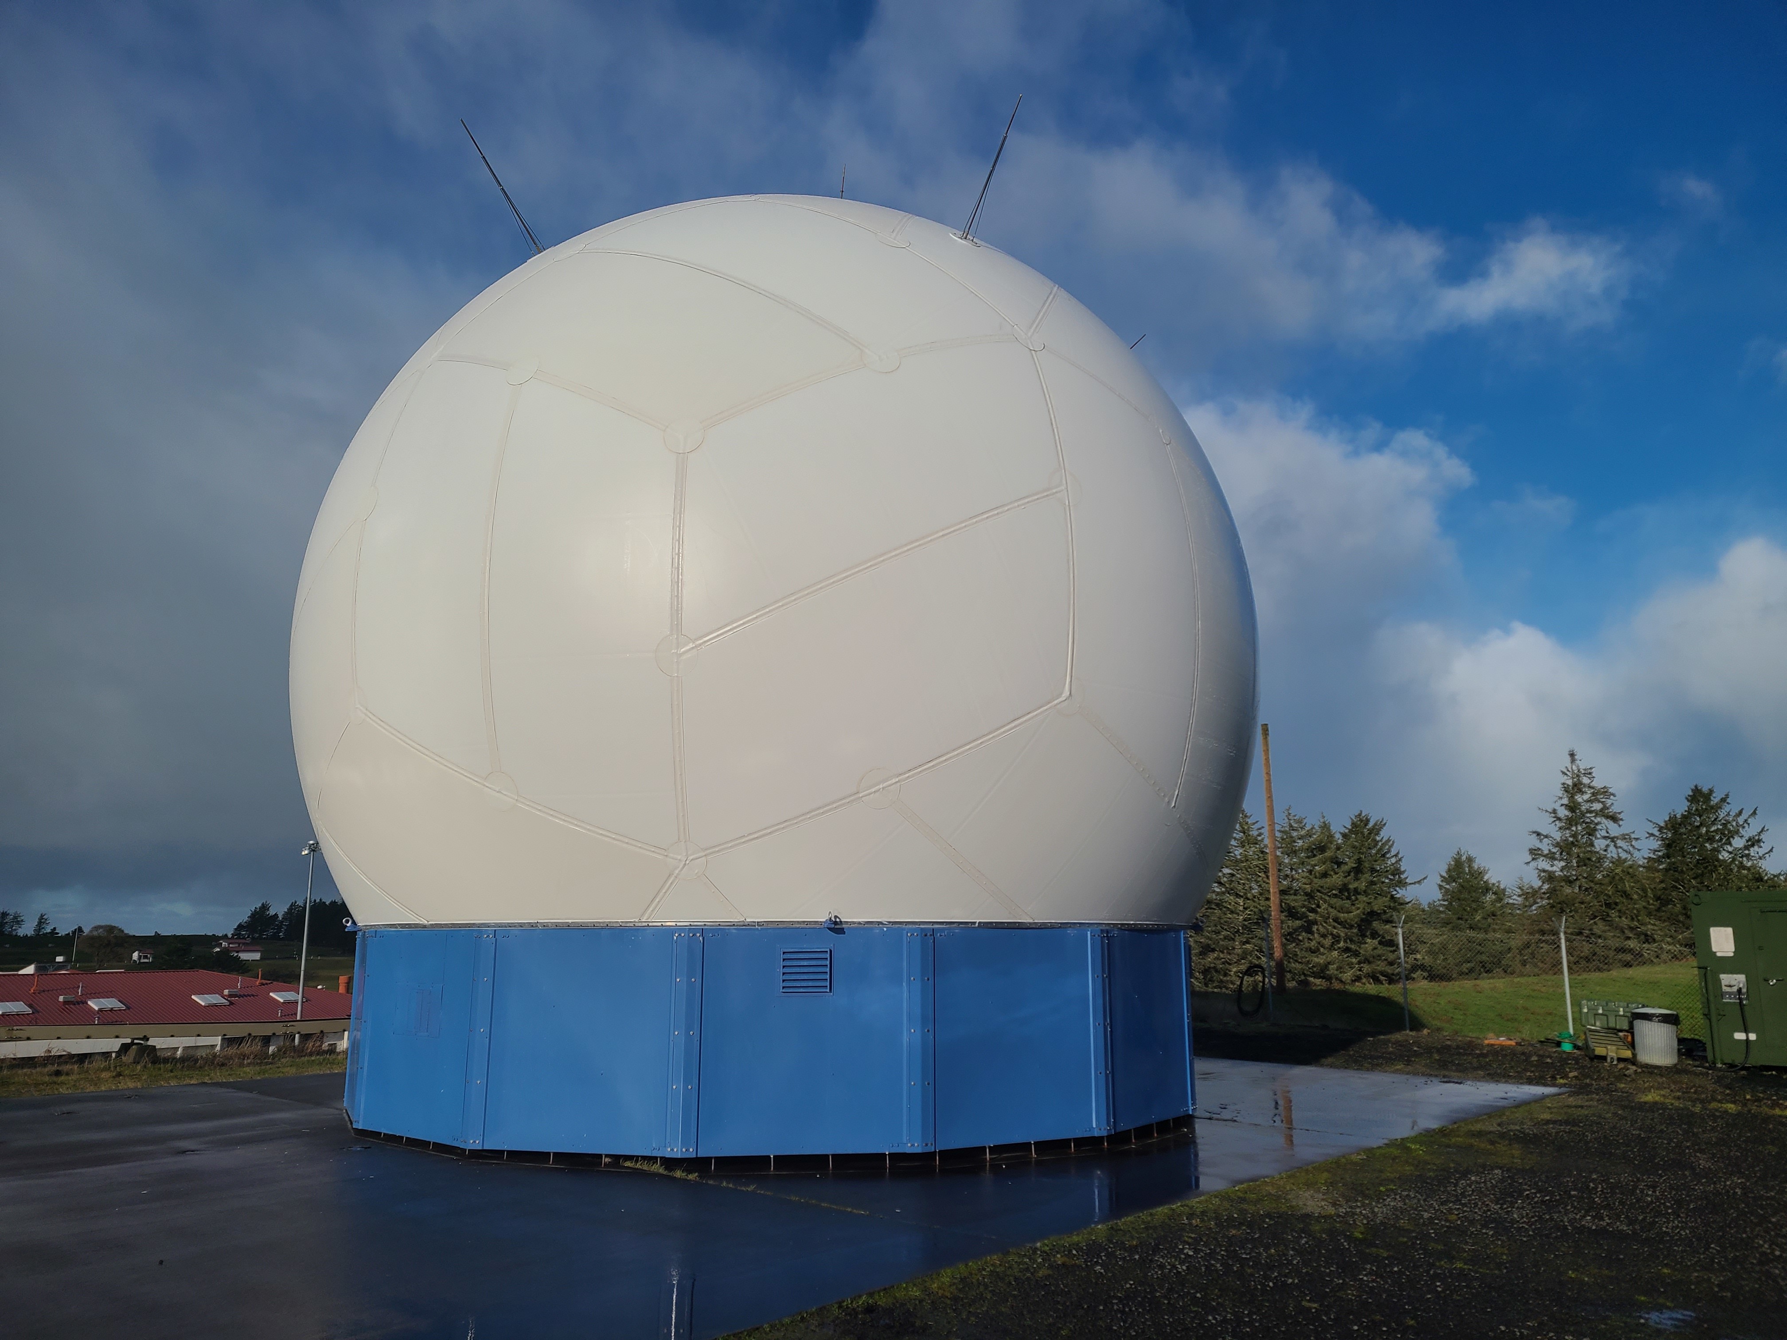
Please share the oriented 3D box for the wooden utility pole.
[{"bbox_3d":[9.970,4.868,35.225,0.249,7.069,0.249,-3,-12,15],"label":"wooden utility pole"}]

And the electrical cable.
[{"bbox_3d":[6.738,6.052,25.306,0.553,0.999,0.130,-7,-13,32],"label":"electrical cable"}]

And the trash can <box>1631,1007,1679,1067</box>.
[{"bbox_3d":[9.282,4.461,16.345,0.561,0.674,0.561,-6,-13,28],"label":"trash can"}]

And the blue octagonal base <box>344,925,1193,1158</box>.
[{"bbox_3d":[-1.074,3.323,13.076,7.781,1.490,7.781,1,-11,-4],"label":"blue octagonal base"}]

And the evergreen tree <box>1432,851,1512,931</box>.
[{"bbox_3d":[19.481,8.064,45.296,2.686,3.897,2.686,-5,-12,22],"label":"evergreen tree"}]

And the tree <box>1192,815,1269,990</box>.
[{"bbox_3d":[9.699,6.567,38.457,2.320,5.087,2.320,-3,-12,14],"label":"tree"}]

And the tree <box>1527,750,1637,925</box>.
[{"bbox_3d":[22.869,6.169,44.652,3.716,7.049,3.716,-6,-13,26],"label":"tree"}]

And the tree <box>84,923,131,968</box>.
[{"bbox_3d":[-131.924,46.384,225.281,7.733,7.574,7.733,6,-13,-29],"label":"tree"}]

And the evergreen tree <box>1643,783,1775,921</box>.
[{"bbox_3d":[26.564,6.578,43.552,4.258,5.604,4.258,-7,-13,30],"label":"evergreen tree"}]

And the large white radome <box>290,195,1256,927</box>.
[{"bbox_3d":[-1.074,-0.945,13.921,9.300,7.213,9.300,1,-11,-4],"label":"large white radome"}]

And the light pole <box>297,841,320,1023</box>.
[{"bbox_3d":[-30.855,14.170,70.592,1.248,10.293,1.000,5,-12,-23],"label":"light pole"}]

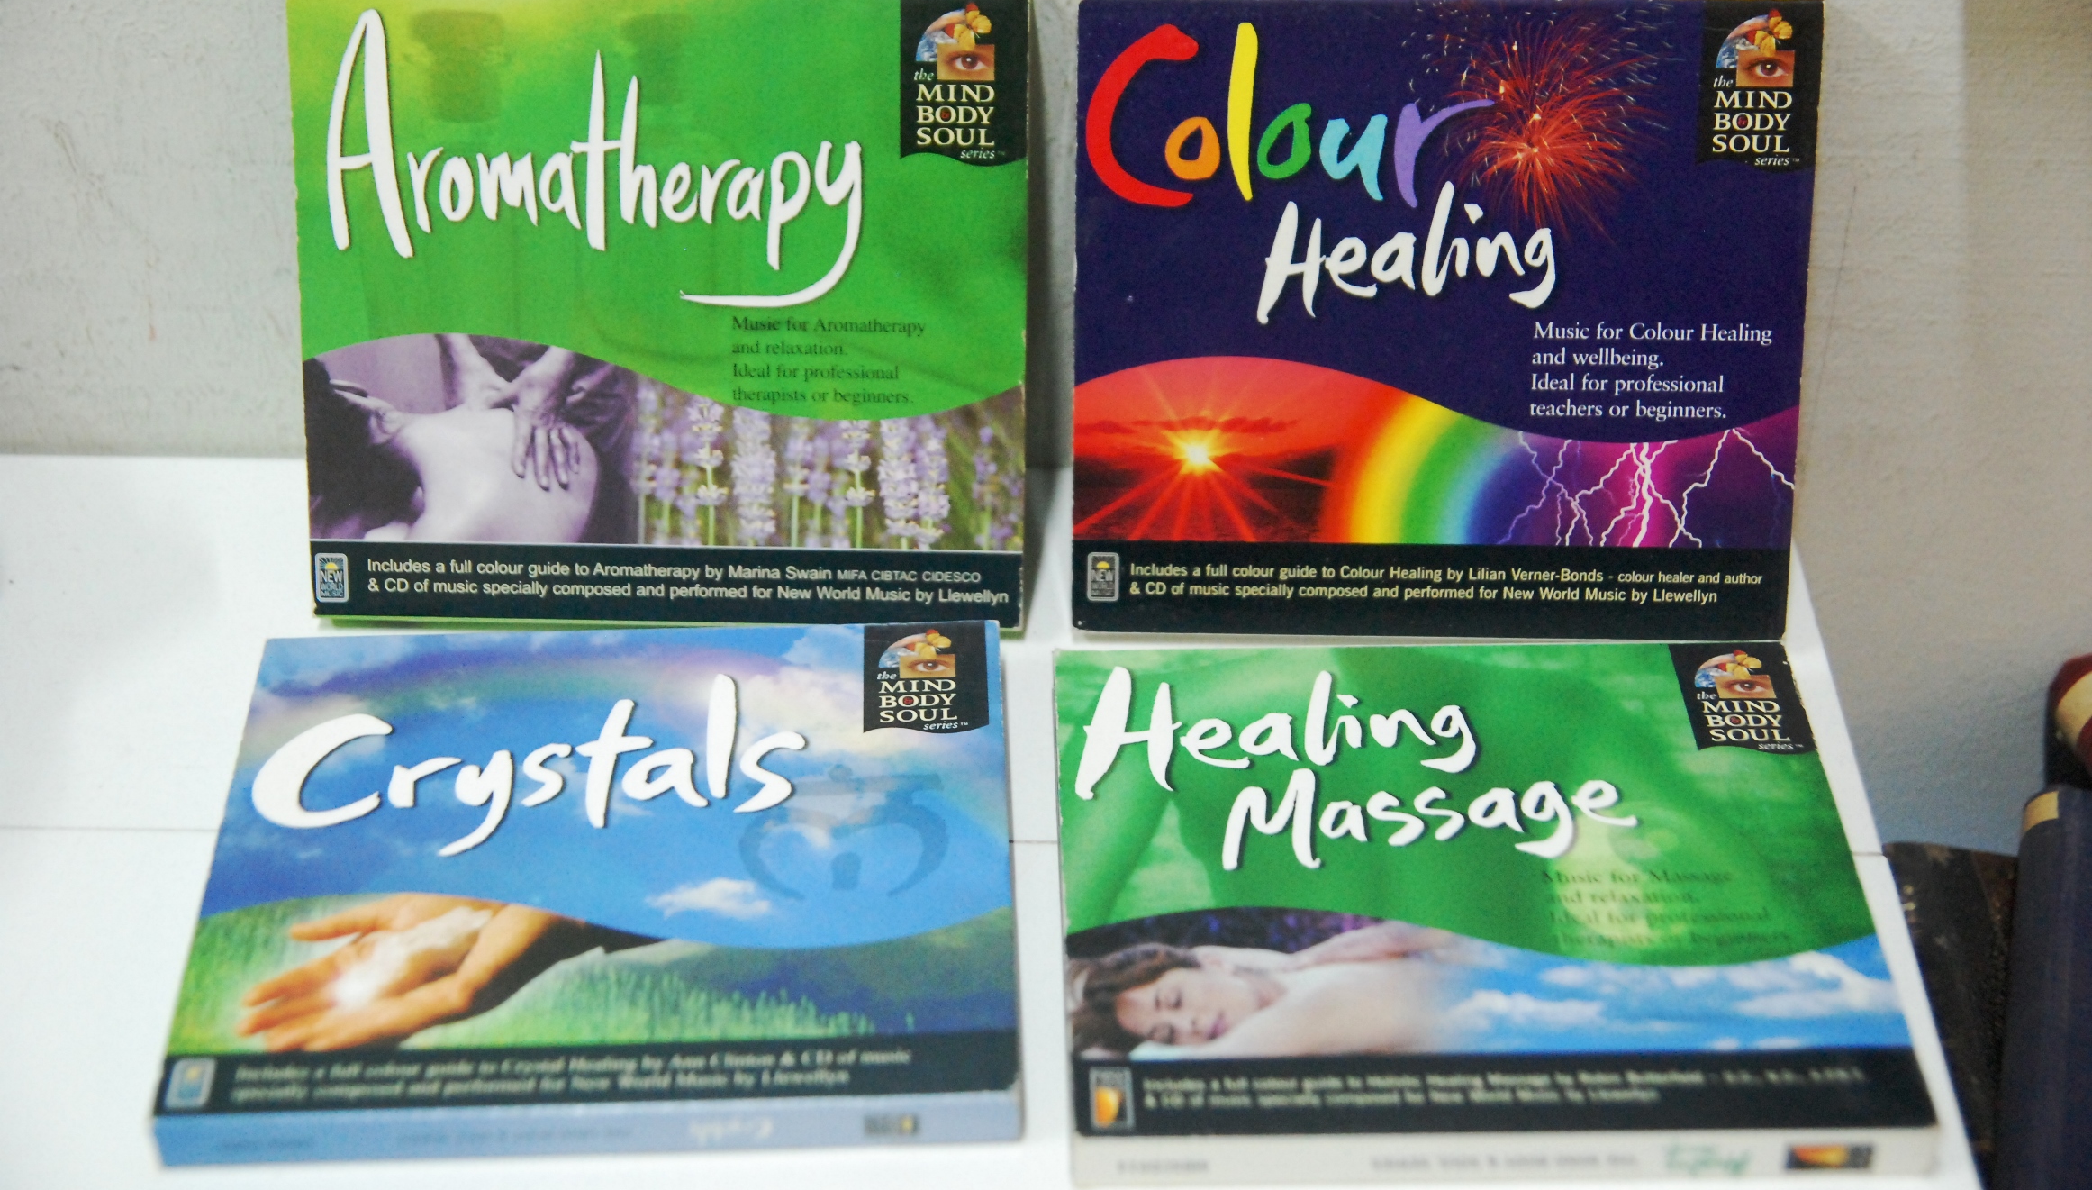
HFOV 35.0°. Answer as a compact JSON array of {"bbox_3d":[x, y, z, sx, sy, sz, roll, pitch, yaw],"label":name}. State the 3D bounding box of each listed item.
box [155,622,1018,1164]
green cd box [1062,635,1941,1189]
[{"bbox_3d":[-0.079,0.051,0.605,0.143,0.013,0.126,-1,38,-2],"label":"box"},{"bbox_3d":[0.074,0.054,0.598,0.142,0.012,0.126,-1,38,-2],"label":"green cd box"}]

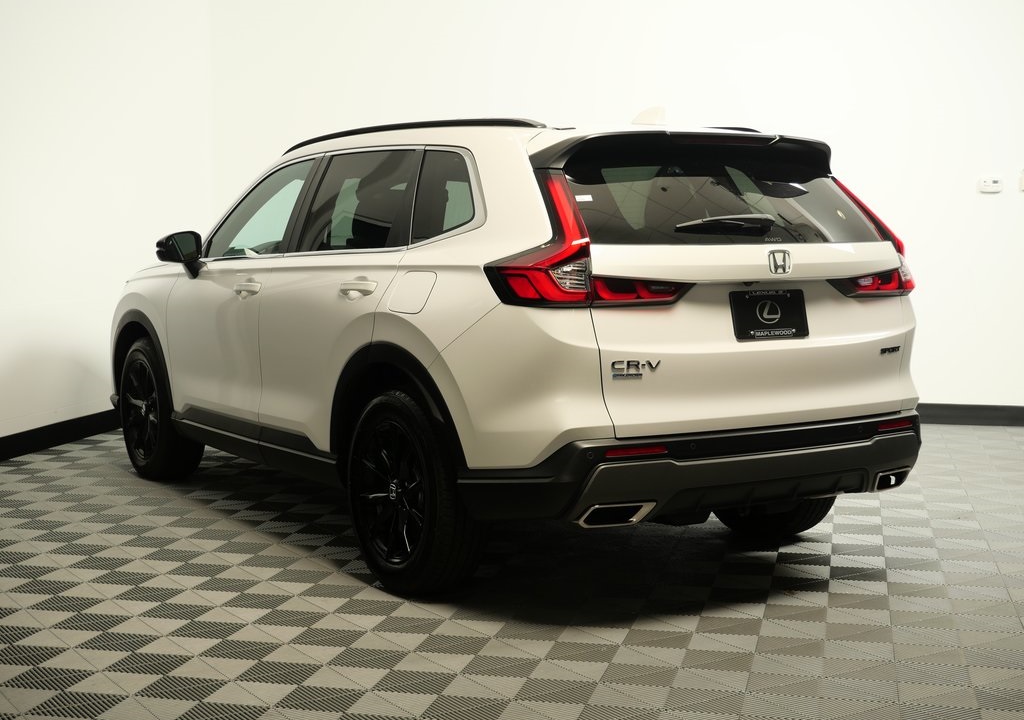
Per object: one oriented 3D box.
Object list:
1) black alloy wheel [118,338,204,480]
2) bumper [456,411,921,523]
[{"bbox_3d":[-1.756,0.251,6.500,0.235,0.720,0.708,-3,6,-32],"label":"black alloy wheel"},{"bbox_3d":[0.721,0.323,4.218,1.795,0.290,0.456,-3,6,-30],"label":"bumper"}]

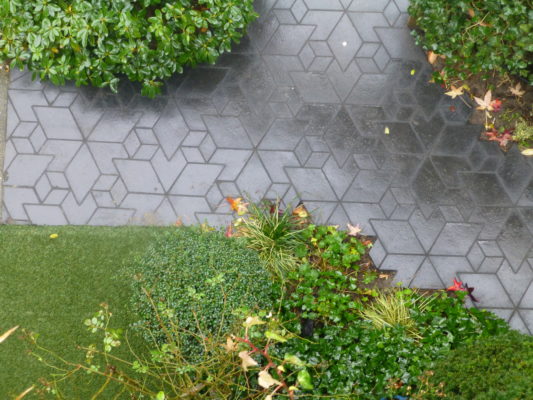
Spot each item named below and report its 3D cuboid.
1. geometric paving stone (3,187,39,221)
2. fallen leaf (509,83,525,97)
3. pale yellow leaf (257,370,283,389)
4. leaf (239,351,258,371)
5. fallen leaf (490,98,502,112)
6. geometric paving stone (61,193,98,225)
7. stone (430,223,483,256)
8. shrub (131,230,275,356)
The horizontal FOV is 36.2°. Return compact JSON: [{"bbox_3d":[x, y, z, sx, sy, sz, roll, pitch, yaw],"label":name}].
[{"bbox_3d":[-1.300,0.029,4.374,0.204,0.045,0.177,2,80,1],"label":"geometric paving stone"},{"bbox_3d":[1.350,-0.593,4.399,0.086,0.020,0.078,12,81,3],"label":"fallen leaf"},{"bbox_3d":[0.015,0.764,3.471,0.101,0.035,0.081,2,80,2],"label":"pale yellow leaf"},{"bbox_3d":[-0.076,0.691,3.485,0.083,0.035,0.089,2,80,2],"label":"leaf"},{"bbox_3d":[1.232,-0.508,4.392,0.075,0.020,0.075,22,81,5],"label":"fallen leaf"},{"bbox_3d":[-1.027,0.048,4.506,0.210,0.050,0.188,2,80,2],"label":"geometric paving stone"},{"bbox_3d":[1.025,0.217,4.434,0.305,0.050,0.186,2,80,2],"label":"stone"},{"bbox_3d":[-0.311,0.448,3.984,0.720,0.550,0.639,2,80,1],"label":"shrub"}]

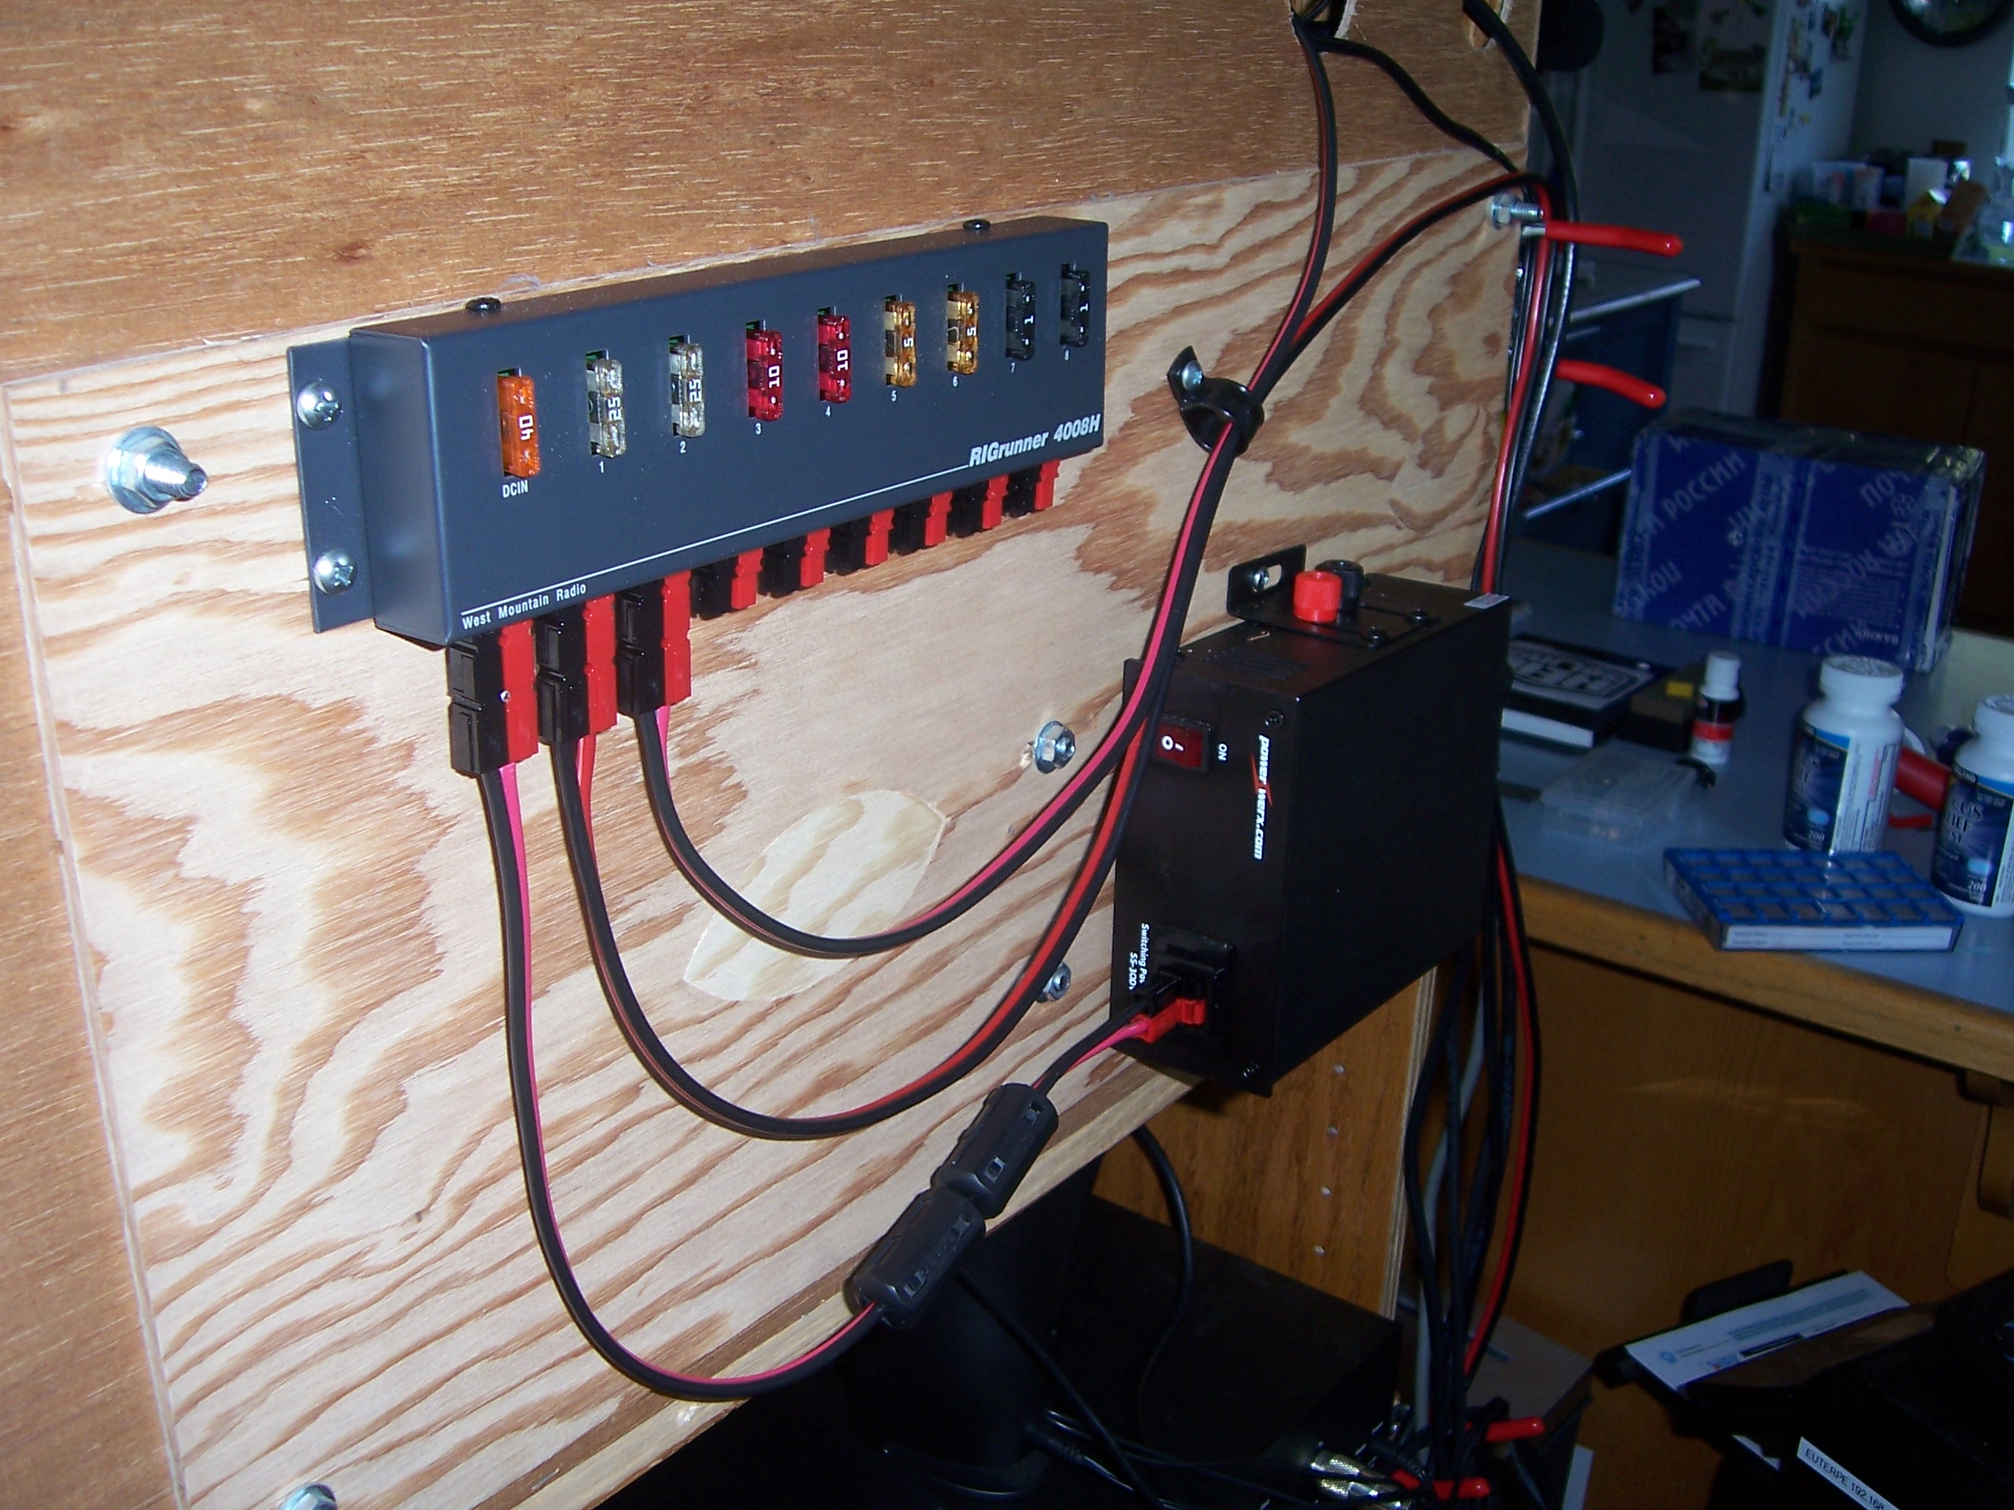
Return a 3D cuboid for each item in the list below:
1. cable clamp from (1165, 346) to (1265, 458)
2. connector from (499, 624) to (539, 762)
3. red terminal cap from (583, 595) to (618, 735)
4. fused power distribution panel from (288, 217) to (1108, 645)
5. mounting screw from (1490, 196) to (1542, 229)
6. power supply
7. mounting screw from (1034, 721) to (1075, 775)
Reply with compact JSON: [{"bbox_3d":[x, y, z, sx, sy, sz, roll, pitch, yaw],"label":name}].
[{"bbox_3d":[0.064,-0.103,0.629,0.019,0.036,0.015,16,52,33],"label":"cable clamp"},{"bbox_3d":[-0.101,-0.014,0.423,0.008,0.030,0.008,16,26,33],"label":"connector"},{"bbox_3d":[-0.088,-0.021,0.439,0.008,0.030,0.008,16,26,33],"label":"red terminal cap"},{"bbox_3d":[-0.047,-0.081,0.471,0.025,0.059,0.245,16,26,33],"label":"fused power distribution panel"},{"bbox_3d":[0.191,-0.201,0.776,0.016,0.014,0.014,16,26,33],"label":"mounting screw"},{"bbox_3d":[0.102,0.013,0.690,0.061,0.141,0.146,13,22,35],"label":"power supply"},{"bbox_3d":[0.017,-0.001,0.611,0.009,0.015,0.015,16,26,33],"label":"mounting screw"}]

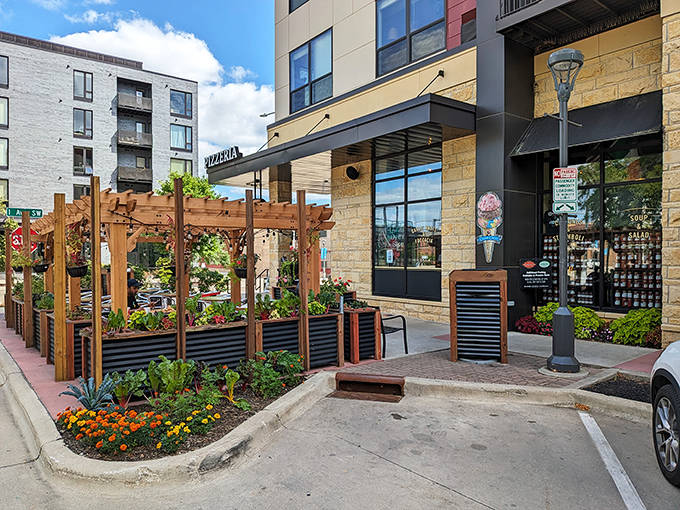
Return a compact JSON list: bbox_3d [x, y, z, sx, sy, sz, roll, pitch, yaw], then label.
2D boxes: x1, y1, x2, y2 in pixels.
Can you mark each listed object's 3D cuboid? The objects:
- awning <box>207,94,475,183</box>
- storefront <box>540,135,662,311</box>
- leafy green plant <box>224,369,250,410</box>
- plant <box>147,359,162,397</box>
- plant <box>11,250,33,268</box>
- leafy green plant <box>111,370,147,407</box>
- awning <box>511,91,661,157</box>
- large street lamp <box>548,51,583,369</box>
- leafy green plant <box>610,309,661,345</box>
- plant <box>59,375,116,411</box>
[{"bbox_3d":[-0.846,-2.768,13.313,1.750,0.510,10.300,-1,1,-38],"label":"awning"},{"bbox_3d":[4.819,-0.561,8.772,0.200,3.200,2.300,-1,1,-38],"label":"storefront"},{"bbox_3d":[-1.115,1.458,5.130,0.280,0.400,0.300,0,0,-12],"label":"leafy green plant"},{"bbox_3d":[-2.014,1.341,5.120,0.180,0.420,0.200,0,0,-22],"label":"plant"},{"bbox_3d":[-5.472,0.077,8.100,0.370,0.320,0.360,0,0,-34],"label":"plant"},{"bbox_3d":[-2.172,1.368,4.830,0.350,0.400,0.340,-1,1,-24],"label":"leafy green plant"},{"bbox_3d":[4.859,-2.621,9.247,1.000,1.000,2.780,0,0,-40],"label":"awning"},{"bbox_3d":[2.989,-0.594,6.270,0.470,4.270,0.470,0,1,25],"label":"large street lamp"},{"bbox_3d":[5.225,1.221,8.274,0.700,0.620,0.820,0,0,-40],"label":"leafy green plant"},{"bbox_3d":[-2.560,1.400,4.800,0.540,0.370,0.500,-1,1,-28],"label":"plant"}]

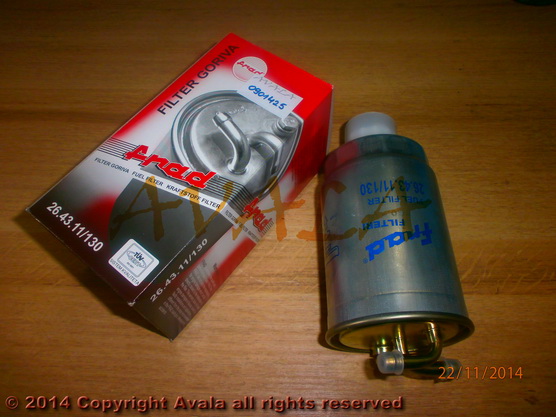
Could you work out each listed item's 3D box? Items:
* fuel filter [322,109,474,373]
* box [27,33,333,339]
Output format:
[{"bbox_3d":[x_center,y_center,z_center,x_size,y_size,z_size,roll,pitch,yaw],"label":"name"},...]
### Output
[{"bbox_3d":[0.072,0.016,0.296,0.086,0.086,0.187,2,58,-2],"label":"fuel filter"},{"bbox_3d":[-0.056,-0.021,0.324,0.096,0.087,0.195,33,68,20],"label":"box"}]

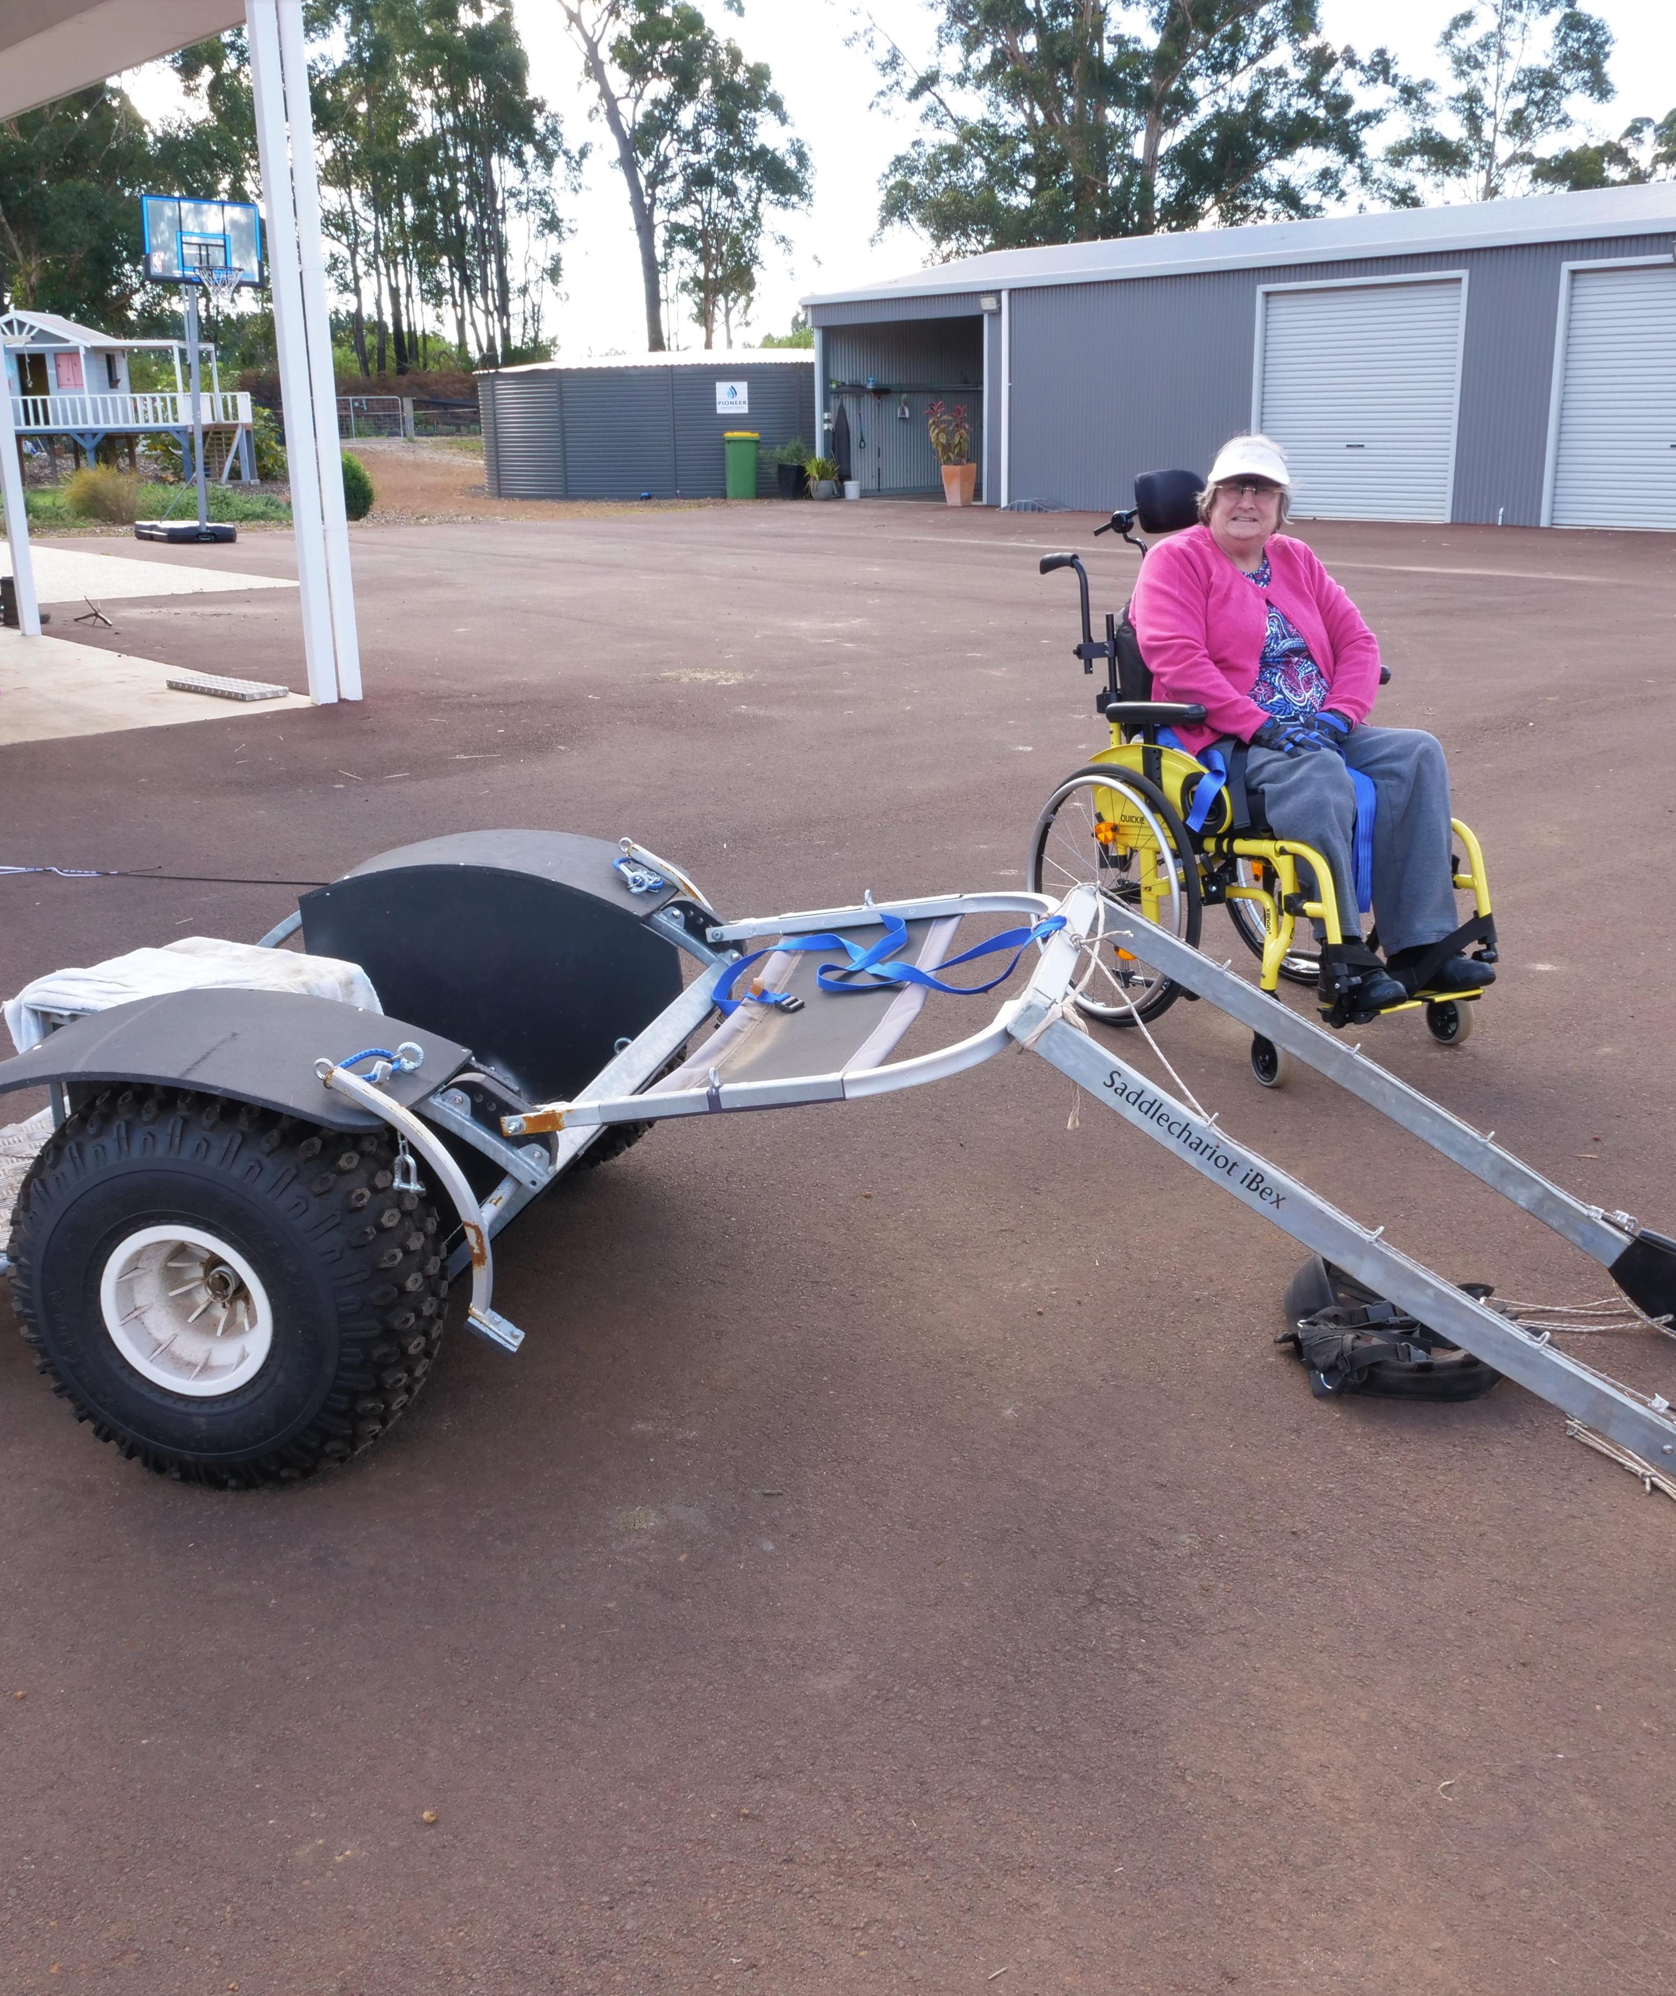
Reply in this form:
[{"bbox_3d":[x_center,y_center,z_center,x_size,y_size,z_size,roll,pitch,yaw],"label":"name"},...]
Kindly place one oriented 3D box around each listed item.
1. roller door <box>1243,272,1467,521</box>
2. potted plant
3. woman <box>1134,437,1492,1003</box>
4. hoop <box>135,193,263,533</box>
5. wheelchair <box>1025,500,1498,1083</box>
[{"bbox_3d":[7.048,-8.149,25.196,0.180,3.116,3.288,-15,22,-39],"label":"roller door"},{"bbox_3d":[1.962,-9.116,30.951,0.760,1.666,0.720,1,17,3],"label":"potted plant"},{"bbox_3d":[1.051,-0.615,3.986,0.560,1.160,0.870,-10,19,-27],"label":"woman"},{"bbox_3d":[-7.472,-7.272,21.599,1.320,3.620,1.850,-14,22,-38],"label":"hoop"},{"bbox_3d":[0.944,-0.539,4.151,0.650,1.200,1.120,-10,19,-27],"label":"wheelchair"}]

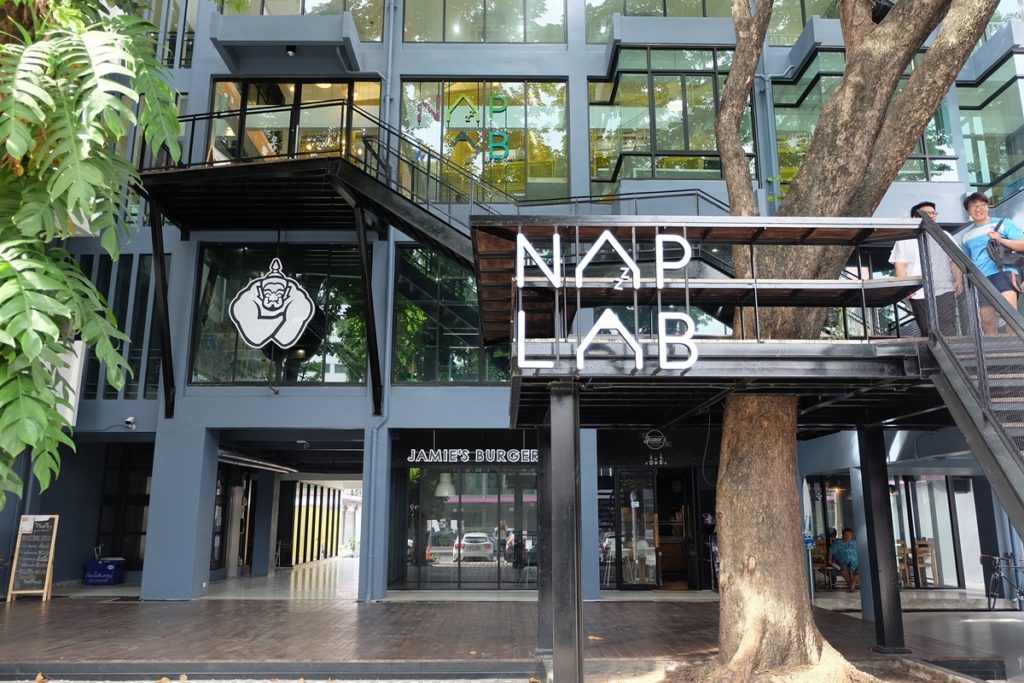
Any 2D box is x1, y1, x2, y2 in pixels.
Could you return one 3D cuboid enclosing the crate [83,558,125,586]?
[{"bbox_3d":[-8.272,4.689,15.644,0.604,0.486,0.419,0,-12,0],"label":"crate"}]

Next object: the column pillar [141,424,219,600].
[{"bbox_3d":[-5.860,3.031,13.658,0.864,2.909,0.705,0,-12,0],"label":"column pillar"}]

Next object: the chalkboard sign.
[{"bbox_3d":[-7.973,3.646,12.939,0.624,1.394,0.360,2,-12,-7],"label":"chalkboard sign"}]

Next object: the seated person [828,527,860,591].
[{"bbox_3d":[6.236,4.093,14.417,0.520,1.130,0.640,1,-12,-2],"label":"seated person"}]

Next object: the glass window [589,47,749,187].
[{"bbox_3d":[2.927,-4.020,14.428,2.850,2.659,1.162,0,-12,0],"label":"glass window"}]

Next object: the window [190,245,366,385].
[{"bbox_3d":[-4.252,-0.513,14.222,3.262,2.687,0.150,0,-12,0],"label":"window"}]

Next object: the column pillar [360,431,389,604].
[{"bbox_3d":[-2.398,3.011,13.546,0.429,2.906,0.419,0,-12,0],"label":"column pillar"}]

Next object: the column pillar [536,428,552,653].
[{"bbox_3d":[0.390,2.163,8.529,0.200,2.415,0.200,0,-12,0],"label":"column pillar"}]

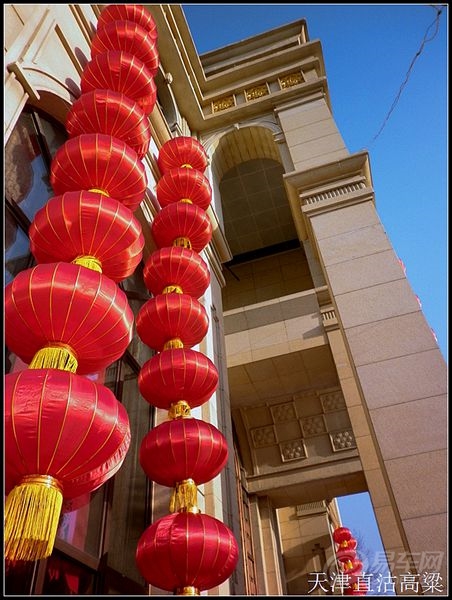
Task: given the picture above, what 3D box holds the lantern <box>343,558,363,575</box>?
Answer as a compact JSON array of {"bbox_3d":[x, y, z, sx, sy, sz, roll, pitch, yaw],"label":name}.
[{"bbox_3d":[4.974,10.458,19.040,0.800,0.568,0.800,-15,-44,10],"label":"lantern"}]

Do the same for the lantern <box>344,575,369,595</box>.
[{"bbox_3d":[4.897,10.732,18.240,0.800,0.568,0.800,-15,-44,10],"label":"lantern"}]

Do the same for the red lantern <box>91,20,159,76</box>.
[{"bbox_3d":[-0.946,-2.274,4.571,0.620,0.409,0.620,-3,-43,-3],"label":"red lantern"}]

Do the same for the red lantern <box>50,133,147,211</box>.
[{"bbox_3d":[-1.054,-1.005,4.093,0.800,0.568,0.800,-3,-43,-3],"label":"red lantern"}]

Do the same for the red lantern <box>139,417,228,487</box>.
[{"bbox_3d":[-0.291,1.078,3.406,0.620,0.409,0.620,-3,-43,-3],"label":"red lantern"}]

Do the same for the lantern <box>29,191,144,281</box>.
[{"bbox_3d":[-0.770,-0.319,2.723,0.620,0.409,0.620,-3,-43,-3],"label":"lantern"}]

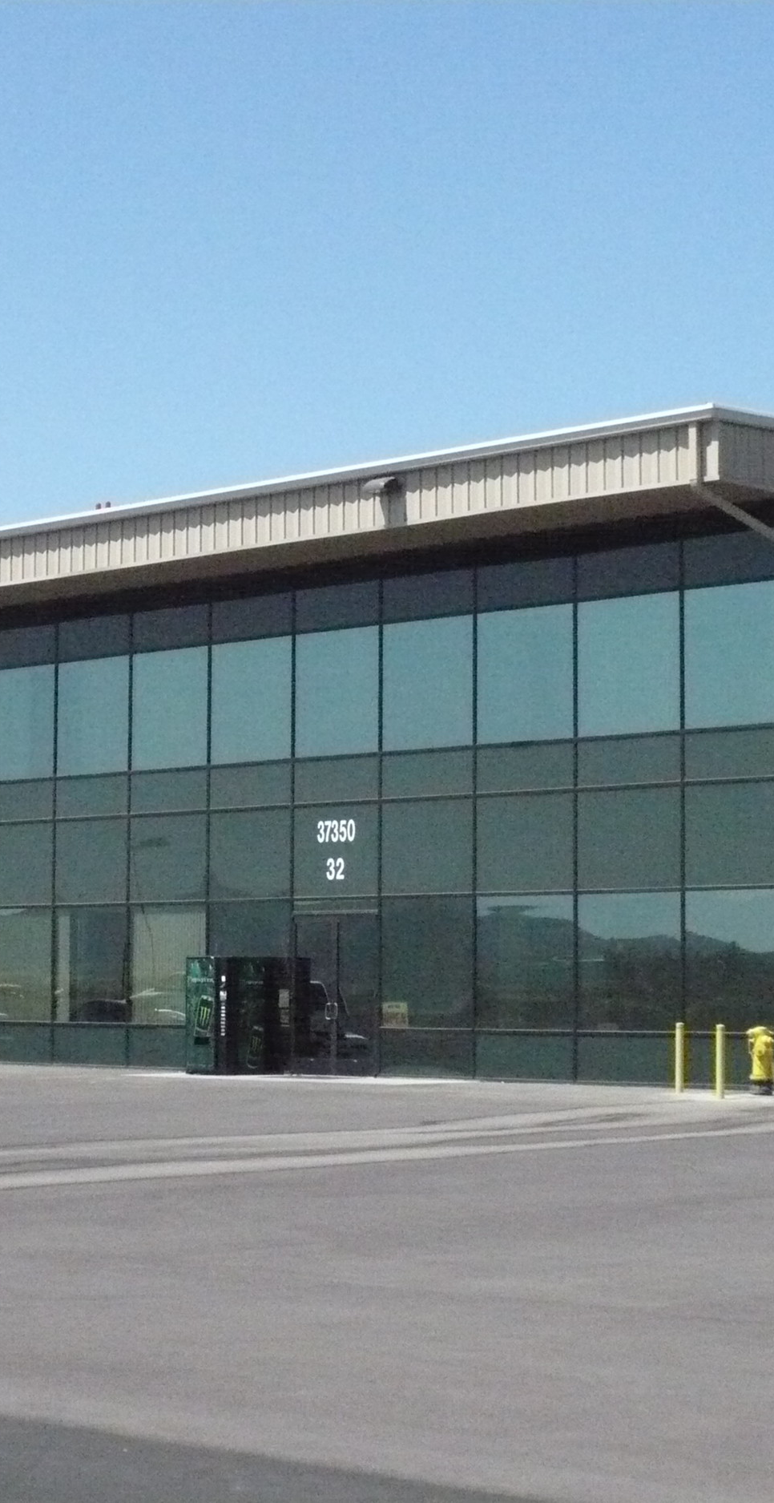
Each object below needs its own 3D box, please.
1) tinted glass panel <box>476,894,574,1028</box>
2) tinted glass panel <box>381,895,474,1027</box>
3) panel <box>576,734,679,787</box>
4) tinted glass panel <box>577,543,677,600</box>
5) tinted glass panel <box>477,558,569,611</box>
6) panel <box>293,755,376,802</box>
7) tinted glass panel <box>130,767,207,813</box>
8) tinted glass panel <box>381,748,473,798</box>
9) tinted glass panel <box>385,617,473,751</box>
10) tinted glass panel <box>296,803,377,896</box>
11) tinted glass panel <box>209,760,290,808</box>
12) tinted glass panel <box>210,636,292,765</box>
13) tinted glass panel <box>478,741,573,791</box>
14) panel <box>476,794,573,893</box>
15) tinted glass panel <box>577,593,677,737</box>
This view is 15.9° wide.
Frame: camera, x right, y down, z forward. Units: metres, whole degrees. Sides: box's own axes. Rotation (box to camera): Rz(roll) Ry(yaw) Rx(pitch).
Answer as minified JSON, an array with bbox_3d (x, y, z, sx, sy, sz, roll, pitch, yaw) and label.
[{"bbox_3d":[1.998,3.075,40.727,1.880,1.923,0.050,-4,-7,43],"label":"tinted glass panel"},{"bbox_3d":[0.580,3.181,42.061,1.880,1.923,0.050,-4,-7,43],"label":"tinted glass panel"},{"bbox_3d":[3.362,0.134,38.596,1.824,0.641,0.050,-4,-7,43],"label":"panel"},{"bbox_3d":[3.368,-2.537,38.817,1.824,0.669,0.050,-4,-7,43],"label":"tinted glass panel"},{"bbox_3d":[2.017,-2.478,41.188,1.880,0.655,0.050,-4,-7,43],"label":"tinted glass panel"},{"bbox_3d":[-0.829,0.473,43.629,1.880,0.659,0.050,-4,-7,43],"label":"panel"},{"bbox_3d":[-3.539,0.657,45.103,1.824,0.641,0.050,-4,-7,43],"label":"tinted glass panel"},{"bbox_3d":[0.608,0.346,41.577,1.850,0.654,0.050,-4,-7,43],"label":"tinted glass panel"},{"bbox_3d":[0.605,-0.985,41.309,1.824,1.873,0.050,-4,-7,43],"label":"tinted glass panel"},{"bbox_3d":[-0.781,1.520,42.411,1.824,1.360,0.050,-4,-7,43],"label":"tinted glass panel"},{"bbox_3d":[-2.172,0.555,44.188,1.850,0.654,0.050,-4,-7,43],"label":"tinted glass panel"},{"bbox_3d":[-2.242,-0.791,45.078,1.880,1.950,0.050,-4,-7,43],"label":"tinted glass panel"},{"bbox_3d":[2.008,0.261,40.961,1.880,0.659,0.050,-4,-7,43],"label":"tinted glass panel"},{"bbox_3d":[1.995,1.317,40.182,1.850,1.385,0.050,-4,-7,43],"label":"panel"},{"bbox_3d":[3.393,-1.206,39.078,1.850,1.920,0.050,-4,-7,43],"label":"tinted glass panel"}]

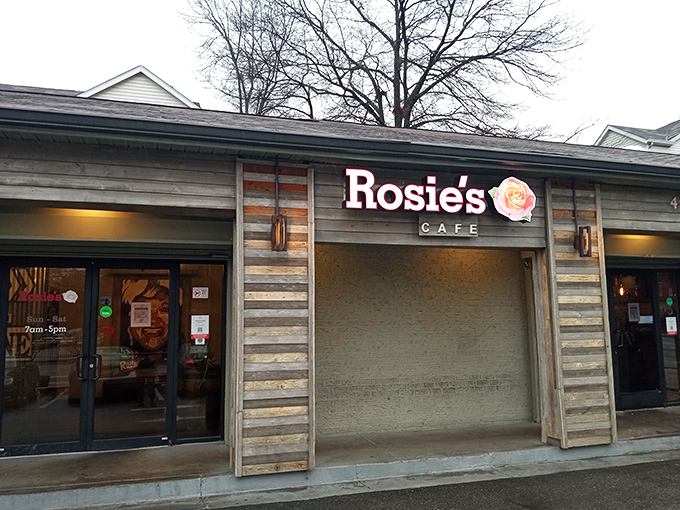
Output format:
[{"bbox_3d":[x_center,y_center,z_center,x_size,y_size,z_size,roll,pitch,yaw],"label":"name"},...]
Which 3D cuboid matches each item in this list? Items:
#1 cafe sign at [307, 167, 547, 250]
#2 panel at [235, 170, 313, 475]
[{"bbox_3d":[1.100,-0.525,6.085,2.878,0.830,0.190,1,-6,-17],"label":"cafe sign"},{"bbox_3d":[-0.634,0.575,5.480,0.793,3.064,0.122,1,-6,-16],"label":"panel"}]

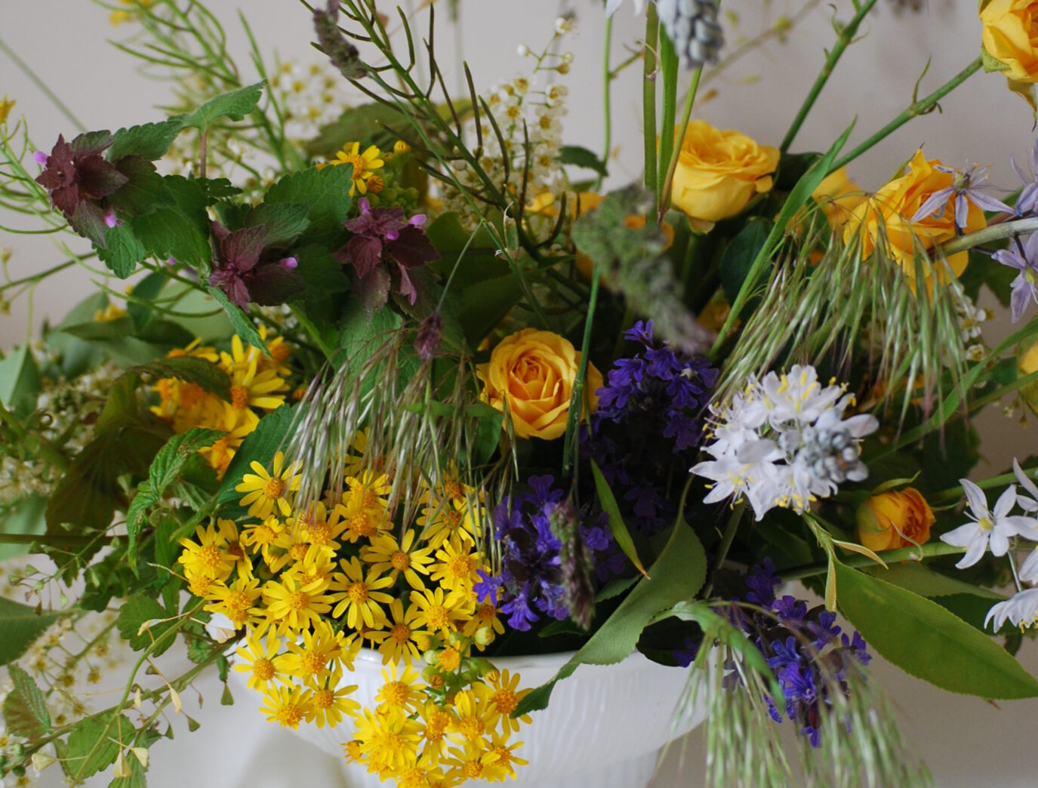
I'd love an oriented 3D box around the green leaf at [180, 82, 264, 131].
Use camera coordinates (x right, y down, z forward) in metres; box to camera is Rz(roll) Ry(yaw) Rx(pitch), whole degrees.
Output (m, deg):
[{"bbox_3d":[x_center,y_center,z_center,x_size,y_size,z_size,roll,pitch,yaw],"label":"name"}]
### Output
[{"bbox_3d":[-0.096,-0.093,1.140,0.029,0.009,0.018,-24,37,-3],"label":"green leaf"}]

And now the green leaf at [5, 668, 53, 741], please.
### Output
[{"bbox_3d":[-0.156,0.099,1.120,0.015,0.026,0.012,-31,6,-10],"label":"green leaf"}]

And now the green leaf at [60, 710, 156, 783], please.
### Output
[{"bbox_3d":[-0.130,0.111,1.110,0.021,0.029,0.010,40,6,15],"label":"green leaf"}]

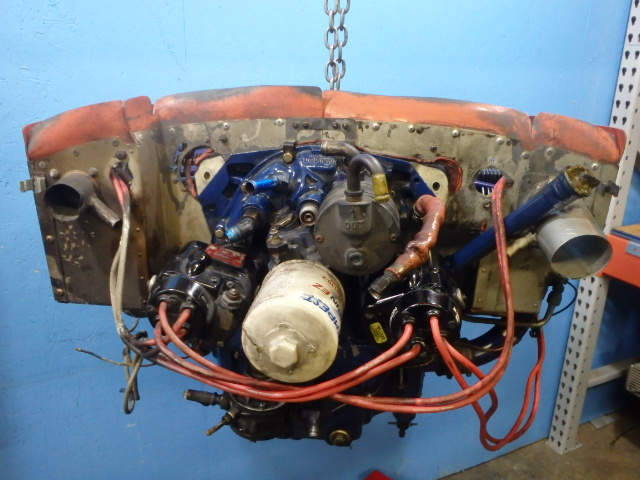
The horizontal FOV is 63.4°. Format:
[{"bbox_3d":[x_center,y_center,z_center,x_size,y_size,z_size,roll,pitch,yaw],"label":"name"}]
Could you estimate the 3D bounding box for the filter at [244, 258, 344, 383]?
[{"bbox_3d":[-0.026,0.086,0.534,0.095,0.095,0.112,3,24,7],"label":"filter"}]

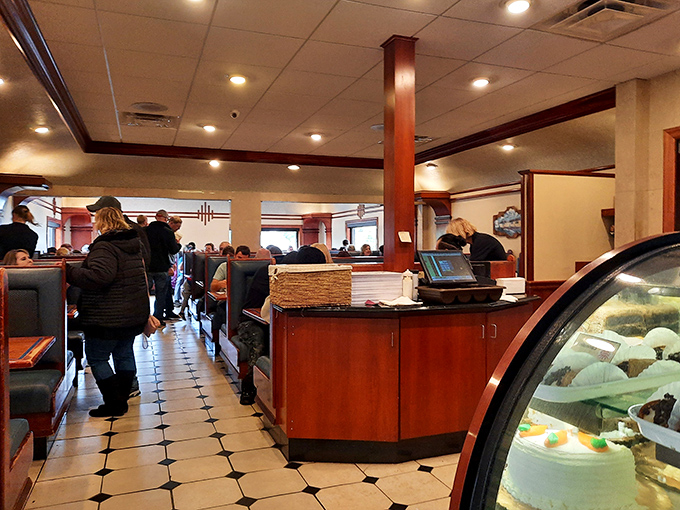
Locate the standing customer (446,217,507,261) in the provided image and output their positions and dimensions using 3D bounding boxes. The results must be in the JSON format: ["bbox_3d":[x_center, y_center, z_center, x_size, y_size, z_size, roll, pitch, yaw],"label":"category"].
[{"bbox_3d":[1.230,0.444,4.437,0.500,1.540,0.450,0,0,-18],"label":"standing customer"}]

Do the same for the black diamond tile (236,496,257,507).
[{"bbox_3d":[-0.455,1.198,2.378,0.076,0.010,0.076,0,0,23],"label":"black diamond tile"}]

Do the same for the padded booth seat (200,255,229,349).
[{"bbox_3d":[-1.110,0.575,6.350,1.200,1.150,1.080,0,1,-22],"label":"padded booth seat"}]

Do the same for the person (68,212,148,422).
[{"bbox_3d":[-1.761,0.424,3.720,0.470,1.560,0.500,0,1,28],"label":"person"}]

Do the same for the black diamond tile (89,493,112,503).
[{"bbox_3d":[-1.174,1.194,2.415,0.077,0.010,0.077,0,1,23],"label":"black diamond tile"}]

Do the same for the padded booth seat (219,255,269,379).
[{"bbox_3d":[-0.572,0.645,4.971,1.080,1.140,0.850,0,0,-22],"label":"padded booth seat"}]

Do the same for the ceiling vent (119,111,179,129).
[{"bbox_3d":[-1.991,-1.411,5.120,0.600,0.050,0.600,0,1,-22],"label":"ceiling vent"}]

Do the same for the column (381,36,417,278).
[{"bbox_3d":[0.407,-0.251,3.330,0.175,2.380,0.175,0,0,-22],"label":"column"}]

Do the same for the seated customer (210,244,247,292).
[{"bbox_3d":[-1.130,0.530,5.760,0.550,1.260,0.720,0,1,-22],"label":"seated customer"}]

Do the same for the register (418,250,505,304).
[{"bbox_3d":[0.781,0.146,3.247,0.450,0.340,0.360,0,0,-24],"label":"register"}]

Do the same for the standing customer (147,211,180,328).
[{"bbox_3d":[-2.849,0.194,7.950,0.540,1.820,0.420,0,1,34],"label":"standing customer"}]

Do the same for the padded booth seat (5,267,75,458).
[{"bbox_3d":[-2.350,0.610,3.000,1.200,1.150,1.050,0,1,-22],"label":"padded booth seat"}]

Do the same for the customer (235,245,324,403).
[{"bbox_3d":[-0.561,0.572,4.396,0.660,1.270,0.800,0,0,-22],"label":"customer"}]

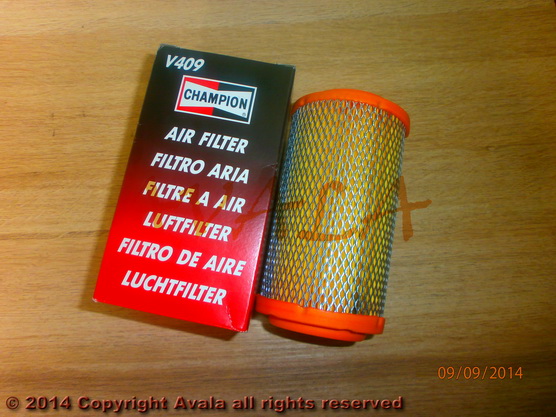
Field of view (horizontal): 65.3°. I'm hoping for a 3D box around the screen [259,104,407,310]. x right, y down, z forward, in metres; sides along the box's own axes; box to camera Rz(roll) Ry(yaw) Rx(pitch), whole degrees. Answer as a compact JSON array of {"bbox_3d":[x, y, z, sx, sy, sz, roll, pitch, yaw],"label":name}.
[{"bbox_3d":[0.047,0.004,0.360,0.096,0.096,0.155,10,79,1],"label":"screen"}]

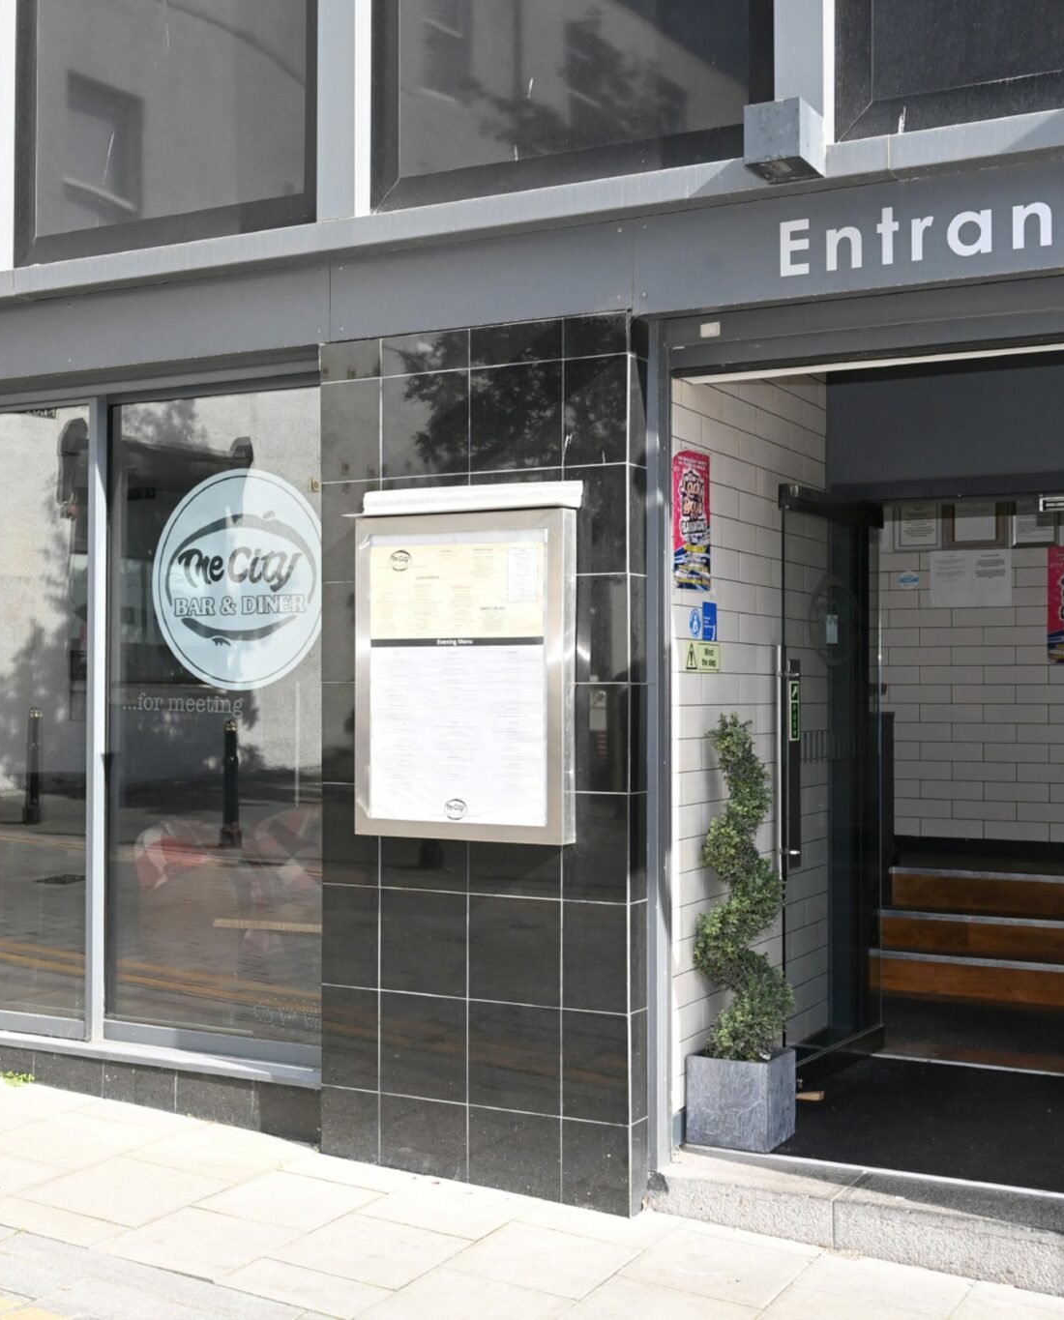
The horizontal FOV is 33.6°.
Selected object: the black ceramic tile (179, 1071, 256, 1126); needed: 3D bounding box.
[{"bbox_3d":[-1.013,1.408,5.651,0.302,0.146,0.012,0,-1,28],"label":"black ceramic tile"}]

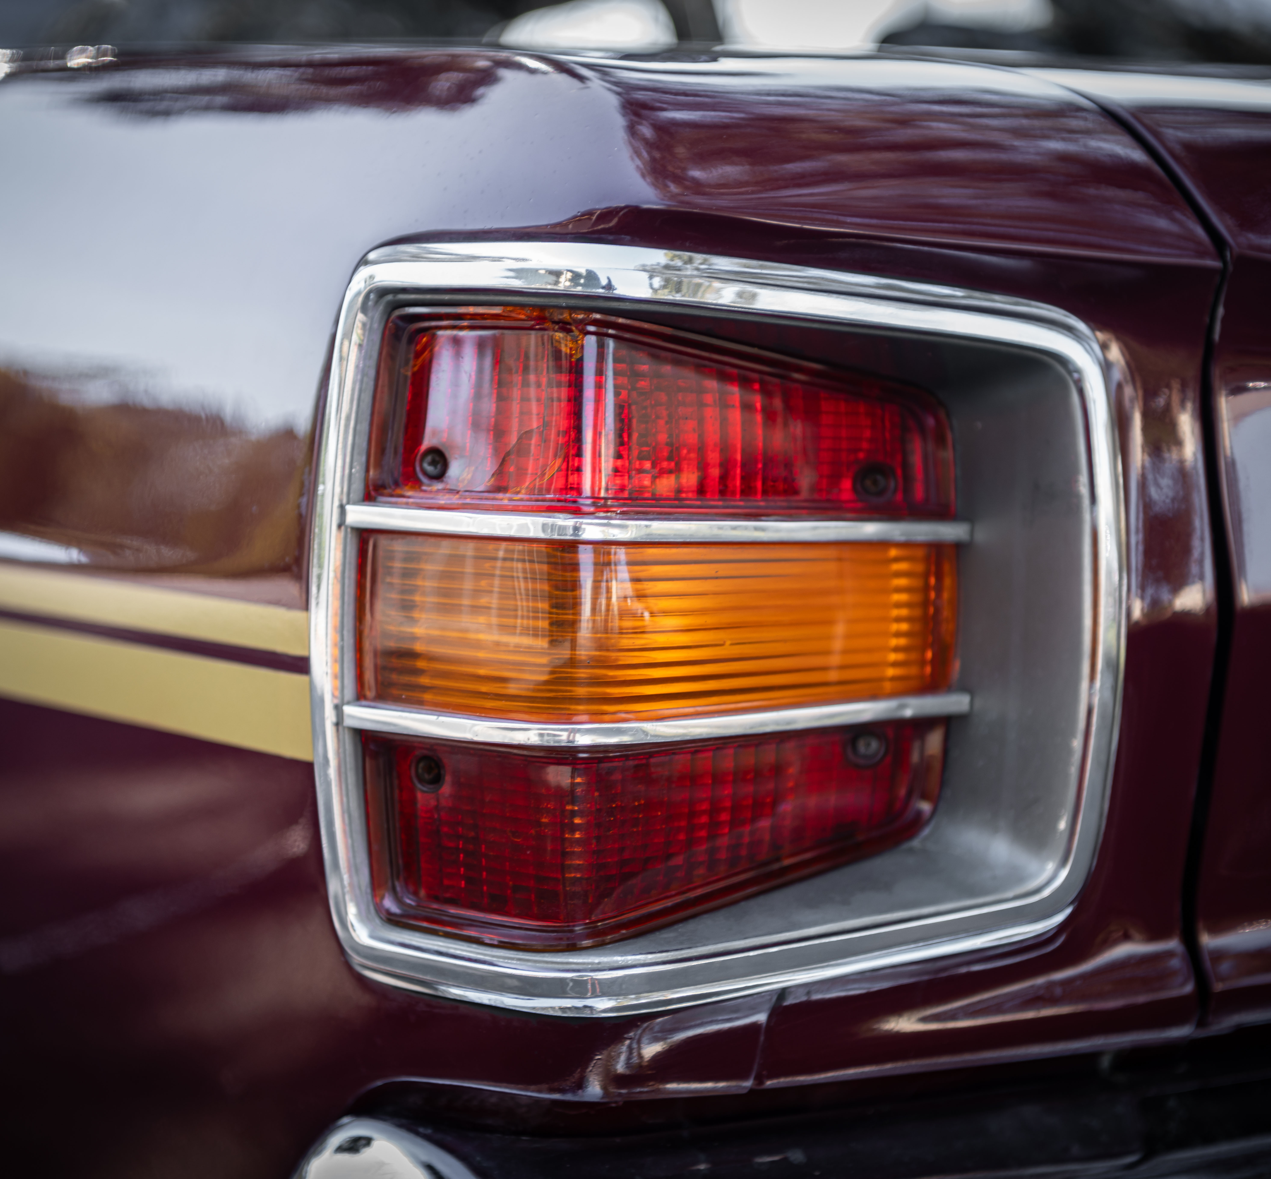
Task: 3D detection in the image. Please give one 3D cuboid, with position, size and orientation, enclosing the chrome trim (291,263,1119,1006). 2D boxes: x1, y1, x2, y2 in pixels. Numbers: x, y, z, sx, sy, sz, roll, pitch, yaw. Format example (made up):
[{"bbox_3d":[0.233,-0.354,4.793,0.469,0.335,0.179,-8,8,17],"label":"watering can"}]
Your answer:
[{"bbox_3d":[0.031,0.009,0.783,0.240,0.203,0.090,-1,5,-30],"label":"chrome trim"}]

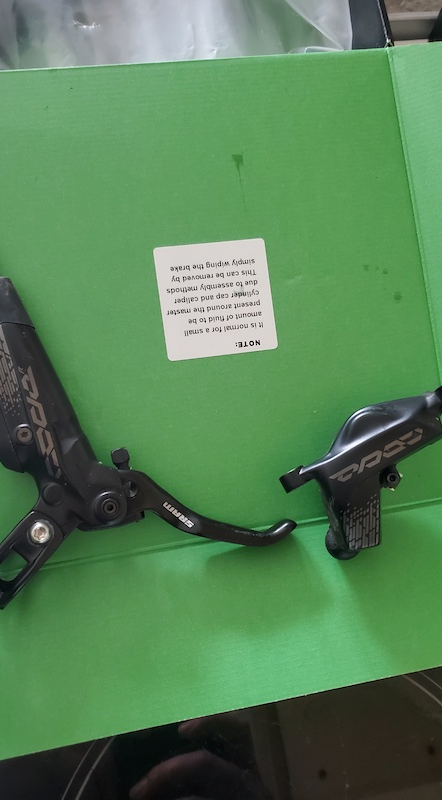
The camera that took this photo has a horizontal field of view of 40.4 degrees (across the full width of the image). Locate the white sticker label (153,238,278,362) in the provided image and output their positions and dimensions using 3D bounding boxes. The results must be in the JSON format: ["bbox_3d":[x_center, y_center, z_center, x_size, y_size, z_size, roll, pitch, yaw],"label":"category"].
[{"bbox_3d":[-0.002,-0.045,0.269,0.051,0.001,0.051,-7,87,-7],"label":"white sticker label"}]

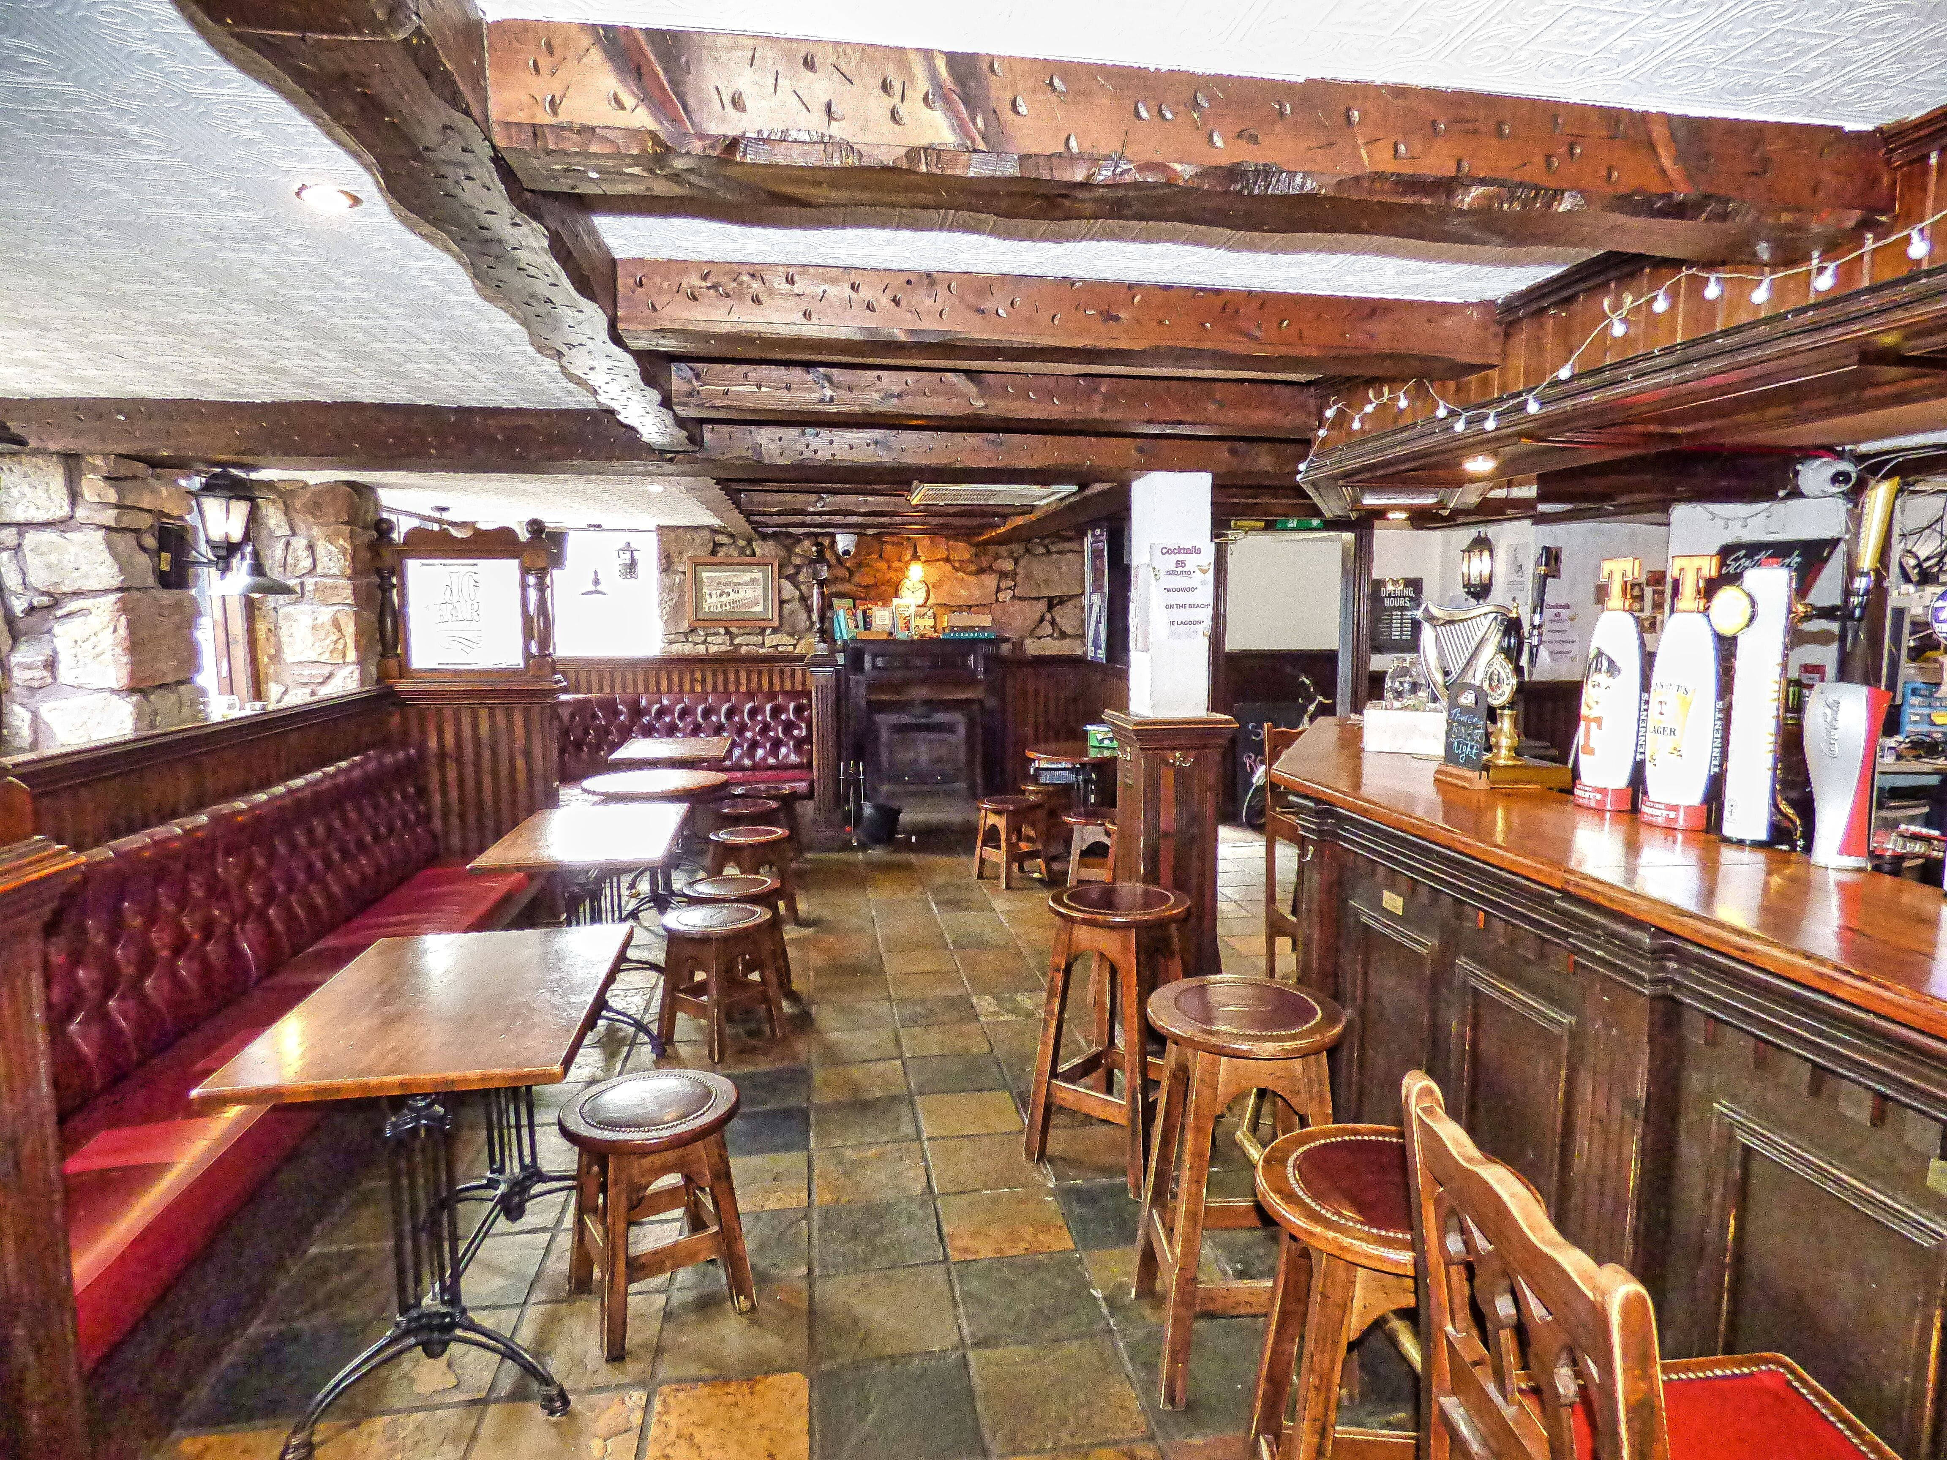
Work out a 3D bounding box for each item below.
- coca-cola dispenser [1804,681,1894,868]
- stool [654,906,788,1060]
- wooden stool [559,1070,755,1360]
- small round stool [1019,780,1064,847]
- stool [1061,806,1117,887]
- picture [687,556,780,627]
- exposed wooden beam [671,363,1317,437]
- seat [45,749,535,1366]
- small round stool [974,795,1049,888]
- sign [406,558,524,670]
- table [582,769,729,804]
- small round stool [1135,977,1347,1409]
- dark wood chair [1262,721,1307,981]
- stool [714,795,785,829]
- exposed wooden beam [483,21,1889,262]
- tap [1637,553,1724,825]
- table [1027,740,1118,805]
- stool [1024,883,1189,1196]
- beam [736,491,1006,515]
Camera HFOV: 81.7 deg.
[{"bbox_3d":[1.592,0.079,2.047,0.145,0.327,0.145,-3,7,-28],"label":"coca-cola dispenser"},{"bbox_3d":[-0.892,0.881,3.978,0.385,0.462,0.385,-1,6,-8],"label":"stool"},{"bbox_3d":[-0.703,1.048,2.490,0.380,0.455,0.380,0,6,0],"label":"wooden stool"},{"bbox_3d":[0.494,0.582,7.112,0.410,0.451,0.410,-1,6,-8],"label":"small round stool"},{"bbox_3d":[0.657,0.663,5.852,0.380,0.462,0.380,-1,6,-8],"label":"stool"},{"bbox_3d":[-1.606,-0.920,7.515,0.600,0.461,0.035,-1,6,-8],"label":"picture"},{"bbox_3d":[0.105,-0.931,3.175,1.853,0.140,0.182,-2,6,-13],"label":"exposed wooden beam"},{"bbox_3d":[-1.936,0.720,3.250,0.520,0.978,3.150,-1,6,-8],"label":"seat"},{"bbox_3d":[0.214,0.630,6.383,0.380,0.455,0.380,0,6,0],"label":"small round stool"},{"bbox_3d":[-2.097,-0.476,4.646,0.460,0.466,0.040,-1,6,-8],"label":"sign"},{"bbox_3d":[-1.453,0.609,5.228,0.655,0.750,0.655,-1,6,-8],"label":"table"},{"bbox_3d":[0.548,0.925,2.307,0.390,0.732,0.390,0,6,-2],"label":"small round stool"},{"bbox_3d":[1.385,0.523,4.329,0.430,1.050,0.460,-1,6,-4],"label":"dark wood chair"},{"bbox_3d":[-1.262,0.643,6.283,0.380,0.455,0.380,6,8,43],"label":"stool"},{"bbox_3d":[0.309,-0.702,1.416,1.686,0.134,0.177,-1,6,-8],"label":"exposed wooden beam"},{"bbox_3d":[1.554,-0.090,2.461,0.140,0.577,0.150,-2,6,-20],"label":"tap"},{"bbox_3d":[0.630,0.488,6.647,0.680,0.735,0.680,-1,6,-8],"label":"table"},{"bbox_3d":[0.406,0.836,3.145,0.390,0.732,0.390,5,8,40],"label":"stool"},{"bbox_3d":[-0.434,-1.127,5.507,1.389,0.134,0.169,-1,6,-8],"label":"beam"}]

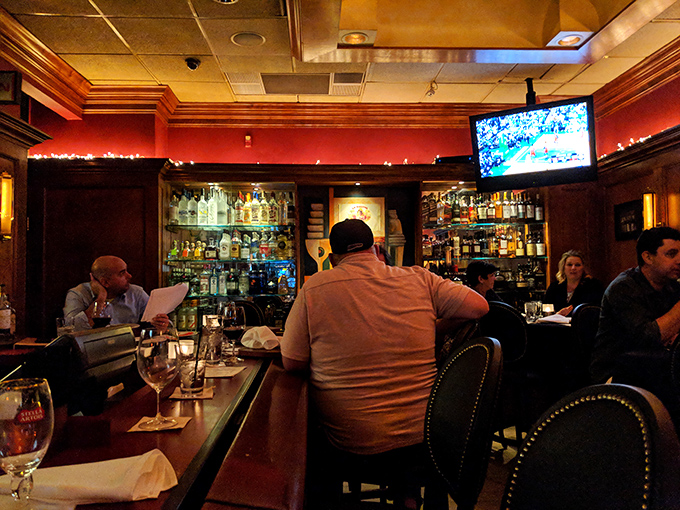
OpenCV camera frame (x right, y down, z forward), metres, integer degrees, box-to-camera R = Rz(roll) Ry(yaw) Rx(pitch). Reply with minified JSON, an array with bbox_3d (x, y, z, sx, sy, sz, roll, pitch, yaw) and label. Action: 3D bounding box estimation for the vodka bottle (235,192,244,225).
[{"bbox_3d":[-0.958,-0.449,5.072,0.083,0.320,0.083,0,-2,-2],"label":"vodka bottle"}]

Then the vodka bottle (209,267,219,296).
[{"bbox_3d":[-1.213,0.259,5.120,0.085,0.275,0.078,-1,-2,-2],"label":"vodka bottle"}]

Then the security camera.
[{"bbox_3d":[-1.172,-1.510,4.230,0.122,0.088,0.122,-1,-2,-3],"label":"security camera"}]

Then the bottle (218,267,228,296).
[{"bbox_3d":[-1.125,0.265,5.120,0.080,0.265,0.078,-1,-2,-2],"label":"bottle"}]

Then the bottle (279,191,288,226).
[{"bbox_3d":[-0.543,-0.444,5.093,0.084,0.313,0.084,0,-2,-2],"label":"bottle"}]

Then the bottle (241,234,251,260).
[{"bbox_3d":[-0.928,-0.073,5.200,0.085,0.255,0.080,0,-2,-3],"label":"bottle"}]

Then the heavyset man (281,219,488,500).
[{"bbox_3d":[0.190,0.515,2.300,0.820,1.320,0.700,0,-2,-3],"label":"heavyset man"}]

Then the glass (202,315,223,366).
[{"bbox_3d":[-0.514,0.345,2.155,0.083,0.187,0.083,0,-2,-3],"label":"glass"}]

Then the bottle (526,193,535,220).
[{"bbox_3d":[1.873,-0.457,5.210,0.080,0.285,0.080,-1,-2,-2],"label":"bottle"}]

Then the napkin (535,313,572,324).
[{"bbox_3d":[1.559,0.470,3.864,0.240,0.050,0.210,-1,-2,22],"label":"napkin"}]

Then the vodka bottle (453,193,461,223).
[{"bbox_3d":[1.151,-0.450,5.251,0.083,0.298,0.083,-1,-1,-3],"label":"vodka bottle"}]

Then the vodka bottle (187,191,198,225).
[{"bbox_3d":[-1.396,-0.452,5.050,0.090,0.333,0.090,0,-2,-2],"label":"vodka bottle"}]

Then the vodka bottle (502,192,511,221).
[{"bbox_3d":[1.644,-0.466,5.222,0.079,0.298,0.079,0,-2,-2],"label":"vodka bottle"}]

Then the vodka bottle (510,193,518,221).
[{"bbox_3d":[1.707,-0.467,5.210,0.080,0.295,0.080,-1,-2,-2],"label":"vodka bottle"}]

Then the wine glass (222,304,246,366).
[{"bbox_3d":[-0.434,0.325,2.190,0.094,0.226,0.094,0,-2,-2],"label":"wine glass"}]

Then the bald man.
[{"bbox_3d":[-1.420,0.644,3.325,0.680,1.280,0.720,1,-3,-22],"label":"bald man"}]

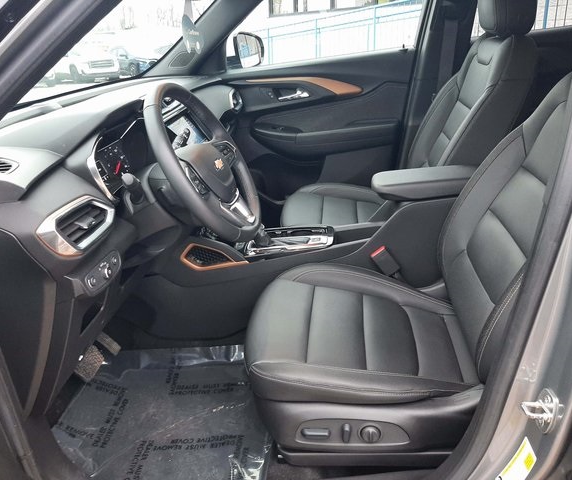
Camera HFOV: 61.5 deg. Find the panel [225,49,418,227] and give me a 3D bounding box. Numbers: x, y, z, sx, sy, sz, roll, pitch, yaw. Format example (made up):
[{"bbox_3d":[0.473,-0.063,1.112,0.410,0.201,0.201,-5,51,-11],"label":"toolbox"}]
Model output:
[{"bbox_3d":[0.106,-0.416,1.994,0.810,0.650,0.140,0,25,7],"label":"panel"}]

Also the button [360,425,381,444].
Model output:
[{"bbox_3d":[0.162,0.372,0.918,0.038,0.036,0.016,0,25,7],"label":"button"}]

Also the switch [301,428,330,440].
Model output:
[{"bbox_3d":[0.057,0.378,0.934,0.057,0.018,0.016,0,25,7],"label":"switch"}]

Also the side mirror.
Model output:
[{"bbox_3d":[-0.161,-0.825,2.119,0.085,0.160,0.200,5,26,19],"label":"side mirror"}]

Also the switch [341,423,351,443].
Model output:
[{"bbox_3d":[0.114,0.370,0.923,0.019,0.038,0.017,0,25,7],"label":"switch"}]

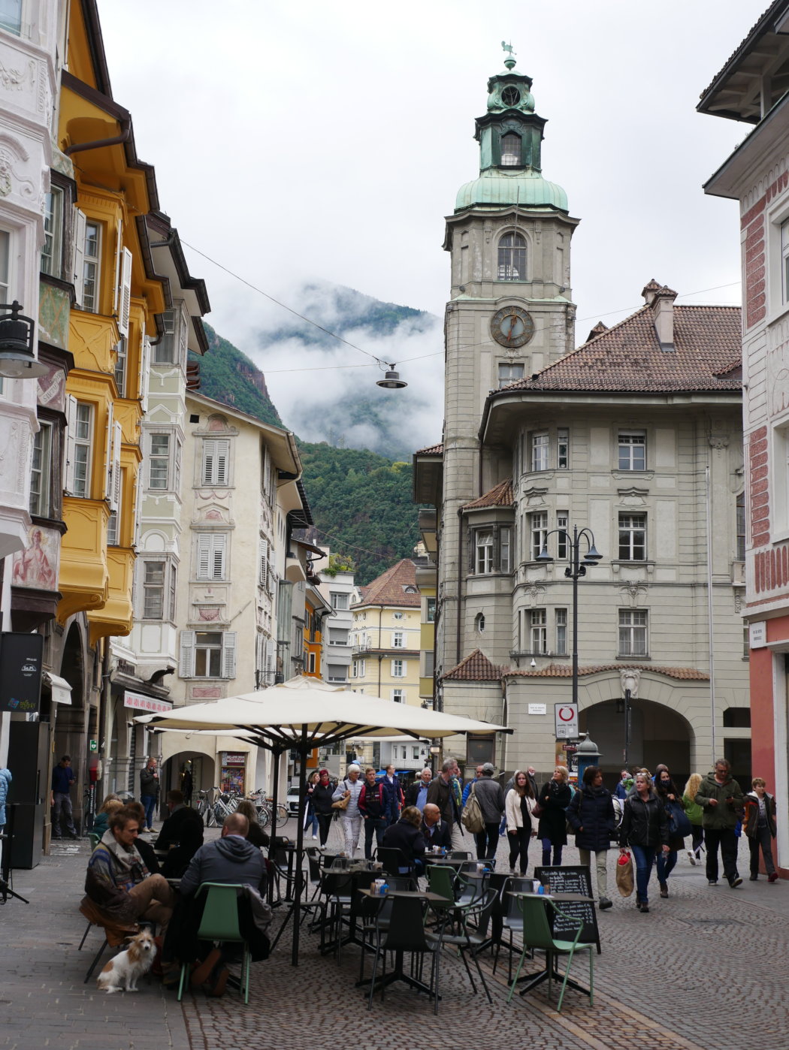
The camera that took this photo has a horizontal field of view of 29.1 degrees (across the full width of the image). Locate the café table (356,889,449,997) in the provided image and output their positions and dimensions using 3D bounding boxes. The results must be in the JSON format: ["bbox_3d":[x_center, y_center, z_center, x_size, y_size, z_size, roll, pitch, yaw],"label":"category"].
[{"bbox_3d":[0.055,3.142,11.414,0.600,0.725,0.630,0,-9,10],"label":"café table"}]

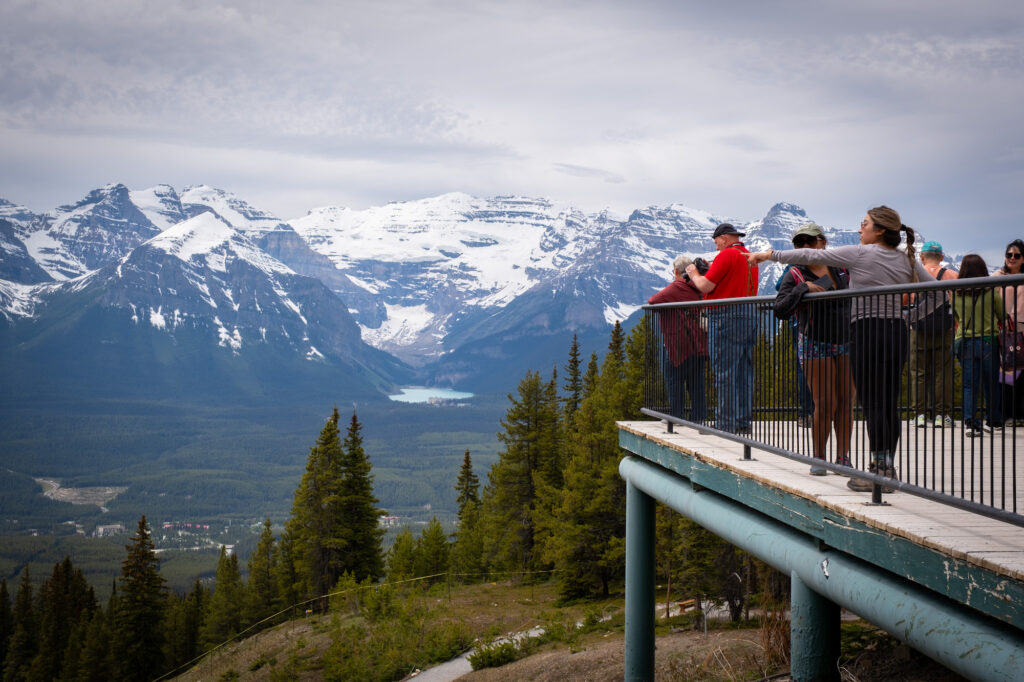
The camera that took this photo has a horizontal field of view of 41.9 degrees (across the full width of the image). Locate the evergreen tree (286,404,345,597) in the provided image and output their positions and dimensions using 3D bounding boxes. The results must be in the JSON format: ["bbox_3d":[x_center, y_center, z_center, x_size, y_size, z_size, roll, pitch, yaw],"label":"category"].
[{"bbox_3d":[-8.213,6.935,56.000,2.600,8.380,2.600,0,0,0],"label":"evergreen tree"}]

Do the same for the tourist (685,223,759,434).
[{"bbox_3d":[1.780,-0.110,11.300,0.620,1.770,0.560,0,1,35],"label":"tourist"}]

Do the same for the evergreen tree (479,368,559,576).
[{"bbox_3d":[0.303,5.354,54.000,3.200,8.320,3.200,0,0,0],"label":"evergreen tree"}]

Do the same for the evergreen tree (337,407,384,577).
[{"bbox_3d":[-6.553,6.922,58.000,2.200,7.810,2.200,0,0,0],"label":"evergreen tree"}]

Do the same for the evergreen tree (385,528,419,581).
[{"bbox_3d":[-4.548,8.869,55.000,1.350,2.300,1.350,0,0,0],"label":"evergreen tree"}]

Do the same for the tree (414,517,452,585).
[{"bbox_3d":[-3.212,8.546,54.000,1.450,2.750,1.450,0,0,0],"label":"tree"}]

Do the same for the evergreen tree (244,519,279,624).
[{"bbox_3d":[-10.993,10.264,59.000,1.750,4.860,1.750,0,0,0],"label":"evergreen tree"}]

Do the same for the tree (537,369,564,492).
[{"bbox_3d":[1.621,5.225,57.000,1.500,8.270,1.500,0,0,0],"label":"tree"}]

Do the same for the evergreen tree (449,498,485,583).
[{"bbox_3d":[-1.839,8.102,54.000,1.500,3.480,1.500,0,0,0],"label":"evergreen tree"}]

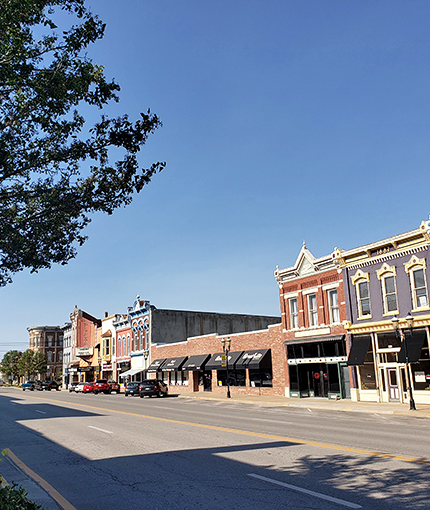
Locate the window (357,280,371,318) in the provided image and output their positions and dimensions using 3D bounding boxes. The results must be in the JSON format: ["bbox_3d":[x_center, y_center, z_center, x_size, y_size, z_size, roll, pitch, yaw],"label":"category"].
[{"bbox_3d":[9.233,2.700,31.583,0.200,2.350,1.100,4,-14,-28],"label":"window"}]

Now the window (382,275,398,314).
[{"bbox_3d":[10.233,2.254,29.751,0.200,2.350,1.100,4,-14,-28],"label":"window"}]

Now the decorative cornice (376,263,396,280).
[{"bbox_3d":[10.081,0.915,29.957,0.220,0.900,1.580,4,-14,-28],"label":"decorative cornice"}]

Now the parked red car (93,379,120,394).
[{"bbox_3d":[-13.347,16.174,62.939,1.860,1.690,4.550,-4,-13,8],"label":"parked red car"}]

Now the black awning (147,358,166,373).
[{"bbox_3d":[-6.696,12.867,59.181,1.000,1.420,3.650,4,-14,-28],"label":"black awning"}]

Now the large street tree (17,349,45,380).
[{"bbox_3d":[-43.076,26.436,120.342,6.400,8.800,6.400,4,-14,-28],"label":"large street tree"}]

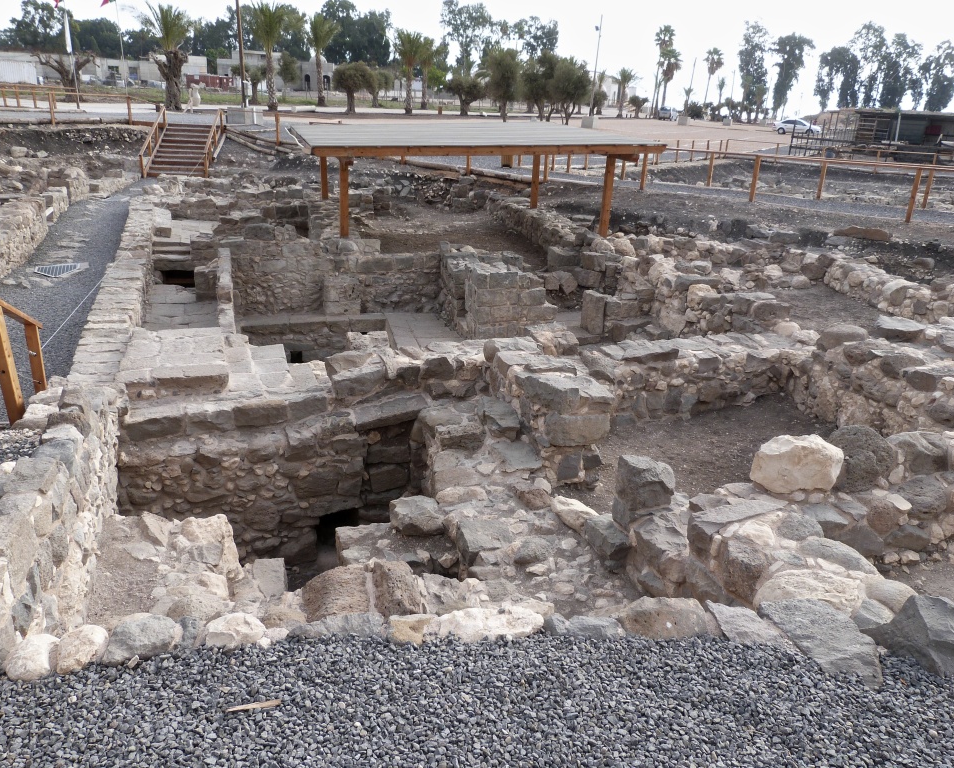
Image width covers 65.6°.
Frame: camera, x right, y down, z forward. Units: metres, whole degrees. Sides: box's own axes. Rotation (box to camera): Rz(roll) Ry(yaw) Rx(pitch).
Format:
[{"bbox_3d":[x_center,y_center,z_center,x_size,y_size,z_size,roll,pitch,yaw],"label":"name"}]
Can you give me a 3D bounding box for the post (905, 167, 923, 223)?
[{"bbox_3d":[8.073,-3.479,13.659,0.100,0.980,0.100,-18,28,-40],"label":"post"}]

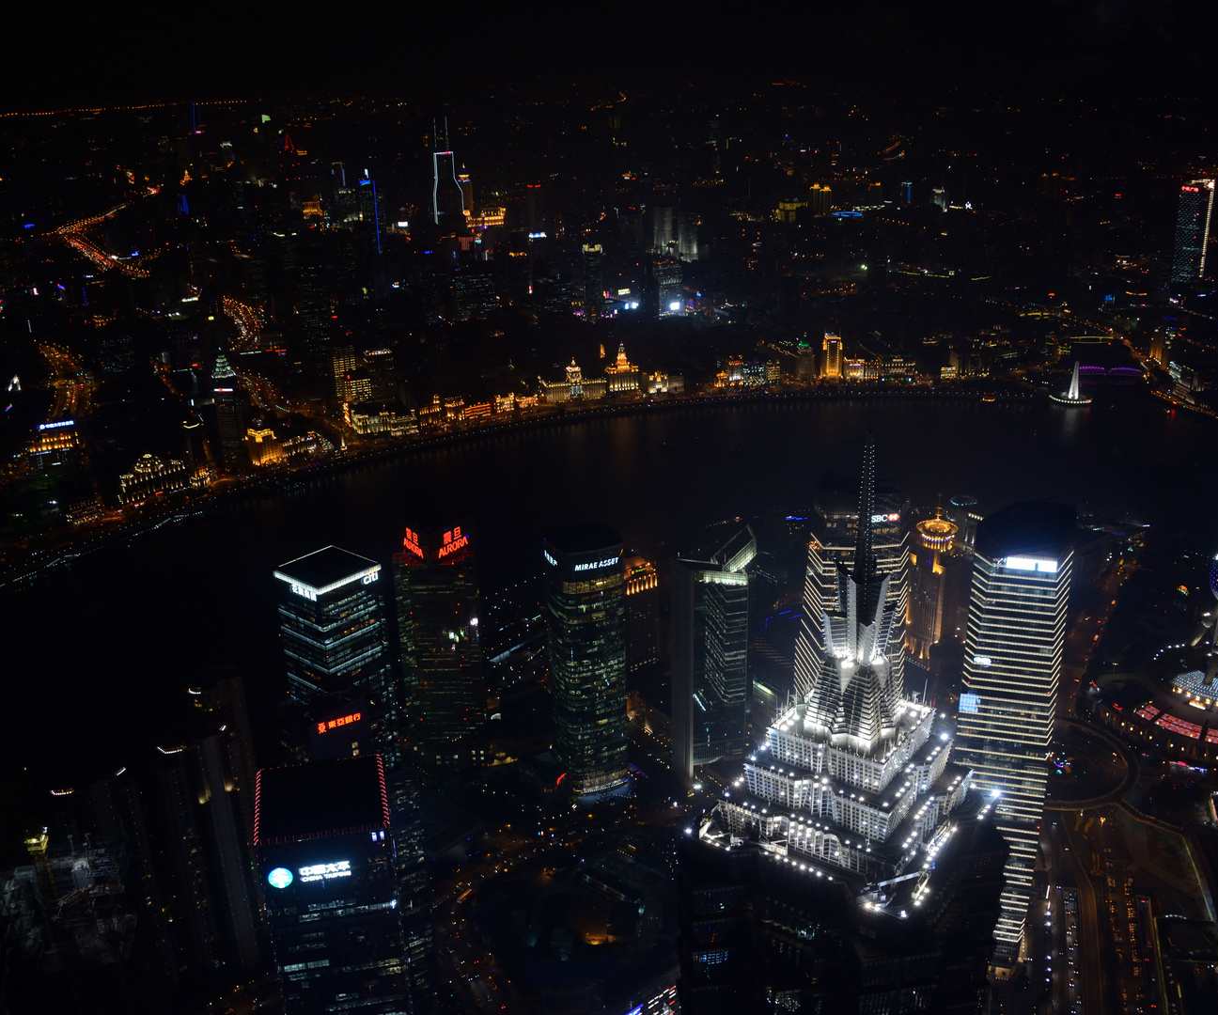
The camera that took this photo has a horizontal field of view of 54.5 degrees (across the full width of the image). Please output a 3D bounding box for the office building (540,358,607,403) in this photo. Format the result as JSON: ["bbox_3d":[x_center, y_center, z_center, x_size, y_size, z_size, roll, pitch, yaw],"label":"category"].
[{"bbox_3d":[-55.400,-194.710,1771.290,90.000,54.000,62.000,-6,22,-12],"label":"office building"}]

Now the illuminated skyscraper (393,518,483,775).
[{"bbox_3d":[-116.683,99.143,831.530,53.000,183.000,36.000,-3,21,-2],"label":"illuminated skyscraper"}]

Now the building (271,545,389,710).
[{"bbox_3d":[-173.640,120.750,770.620,48.000,180.000,48.000,15,26,37],"label":"building"}]

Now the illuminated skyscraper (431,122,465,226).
[{"bbox_3d":[-416.275,-856.032,3089.139,71.000,290.000,50.000,-3,21,-4],"label":"illuminated skyscraper"}]

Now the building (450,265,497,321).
[{"bbox_3d":[-257.240,-410.850,2278.290,76.000,105.000,32.000,-10,22,-20],"label":"building"}]

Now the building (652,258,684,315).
[{"bbox_3d":[114.140,-416.610,2249.830,52.000,116.000,40.000,-6,22,-12],"label":"building"}]

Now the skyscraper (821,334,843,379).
[{"bbox_3d":[347.741,-235.100,1830.148,32.000,68.000,28.000,1,21,7],"label":"skyscraper"}]

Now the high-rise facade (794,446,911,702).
[{"bbox_3d":[143.560,98.750,718.470,54.000,250.000,52.000,-1,21,2],"label":"high-rise facade"}]

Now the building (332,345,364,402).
[{"bbox_3d":[-384.210,-194.750,1739.060,40.000,95.000,30.000,-8,22,-15],"label":"building"}]

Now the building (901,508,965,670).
[{"bbox_3d":[265.480,63.330,963.350,36.000,134.000,38.000,-14,24,-30],"label":"building"}]

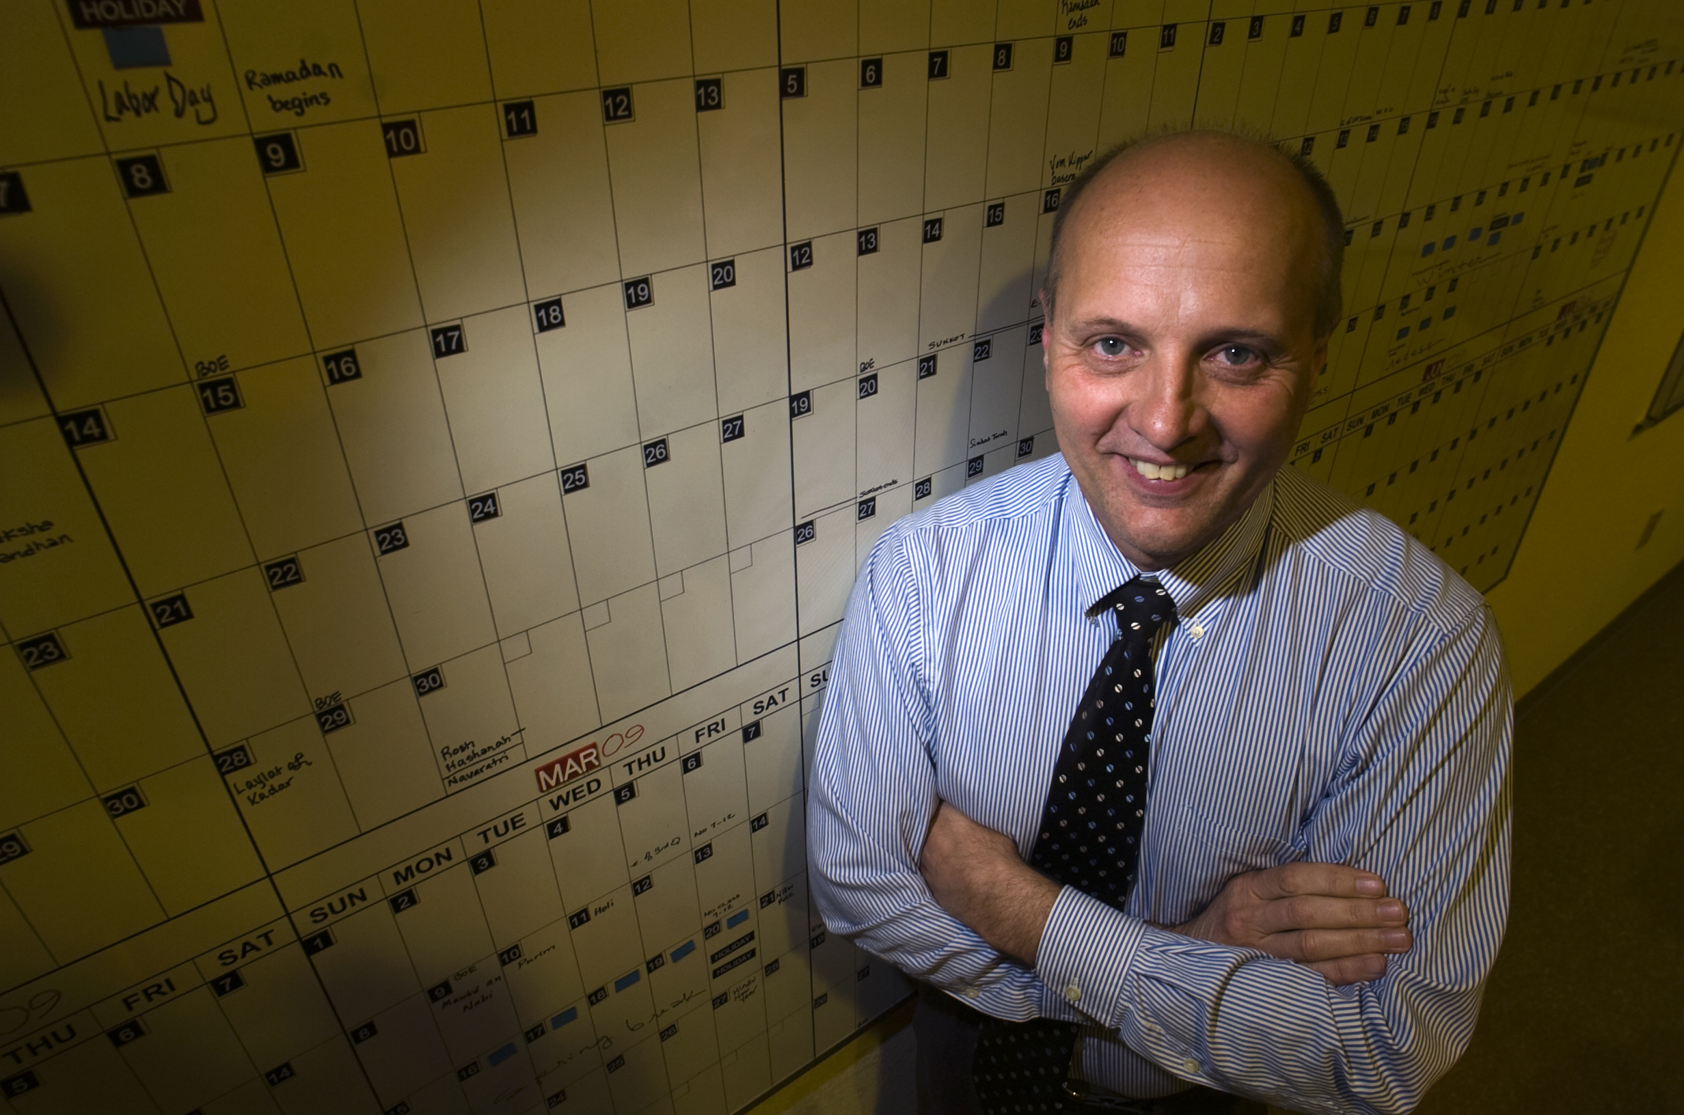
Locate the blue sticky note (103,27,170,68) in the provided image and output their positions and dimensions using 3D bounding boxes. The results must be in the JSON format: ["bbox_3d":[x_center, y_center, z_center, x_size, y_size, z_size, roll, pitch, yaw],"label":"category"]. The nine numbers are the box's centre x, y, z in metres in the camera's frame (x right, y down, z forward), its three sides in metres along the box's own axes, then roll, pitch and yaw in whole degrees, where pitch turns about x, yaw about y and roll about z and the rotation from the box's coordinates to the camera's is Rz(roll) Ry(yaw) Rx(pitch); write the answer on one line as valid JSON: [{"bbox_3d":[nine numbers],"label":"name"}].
[{"bbox_3d":[-0.301,-0.218,0.419,0.022,0.016,0.001,-22,39,-29],"label":"blue sticky note"}]

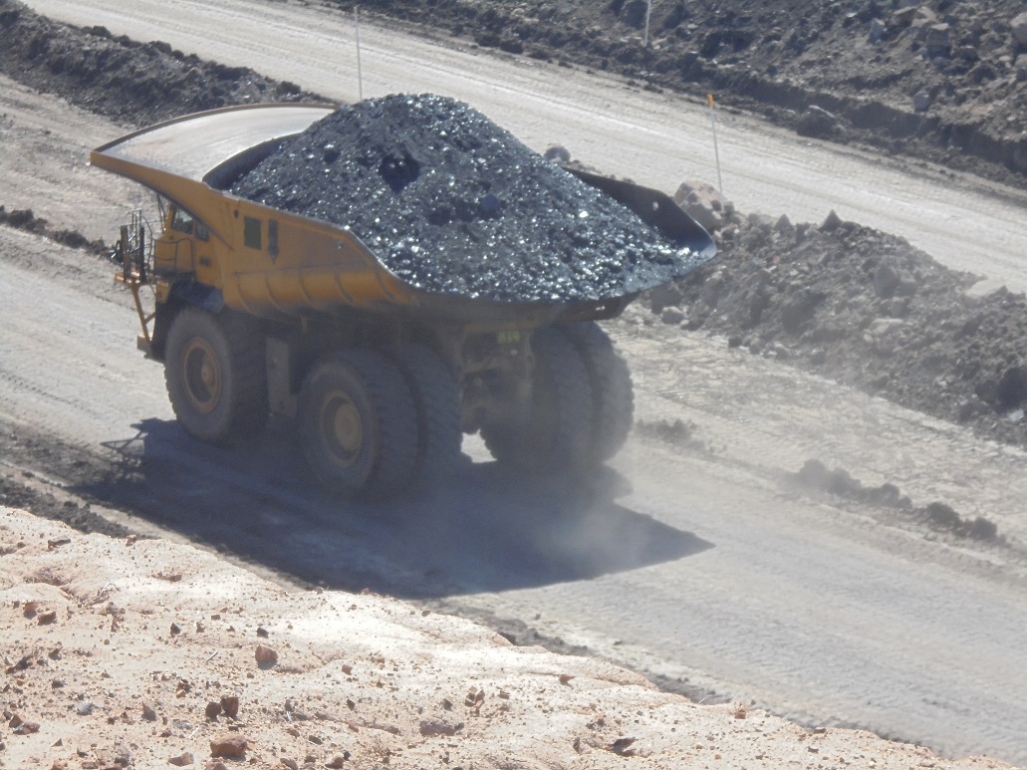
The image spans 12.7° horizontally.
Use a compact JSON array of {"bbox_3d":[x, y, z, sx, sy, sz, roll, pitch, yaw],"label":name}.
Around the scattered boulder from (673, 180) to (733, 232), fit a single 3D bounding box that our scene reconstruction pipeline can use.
[{"bbox_3d":[4.946,-4.635,120.300,1.550,1.200,1.350,1,13,0],"label":"scattered boulder"}]

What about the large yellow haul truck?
[{"bbox_3d":[-2.754,-2.484,102.860,8.300,8.050,12.700,-9,16,-35],"label":"large yellow haul truck"}]

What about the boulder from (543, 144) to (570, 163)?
[{"bbox_3d":[1.171,-6.331,126.500,0.740,0.540,0.660,1,13,0],"label":"boulder"}]

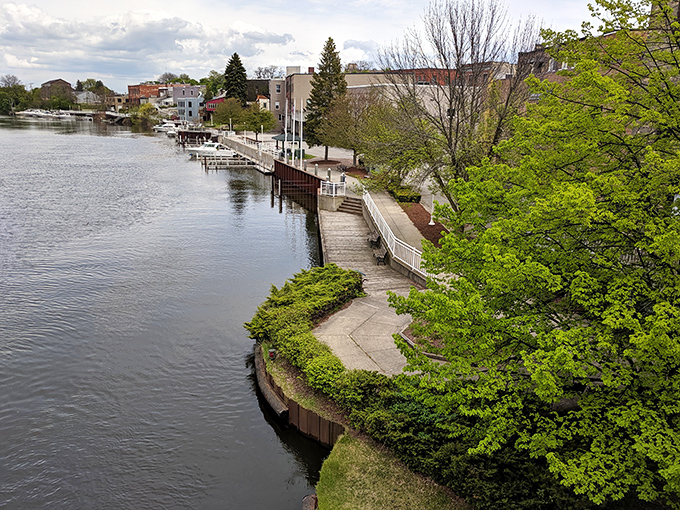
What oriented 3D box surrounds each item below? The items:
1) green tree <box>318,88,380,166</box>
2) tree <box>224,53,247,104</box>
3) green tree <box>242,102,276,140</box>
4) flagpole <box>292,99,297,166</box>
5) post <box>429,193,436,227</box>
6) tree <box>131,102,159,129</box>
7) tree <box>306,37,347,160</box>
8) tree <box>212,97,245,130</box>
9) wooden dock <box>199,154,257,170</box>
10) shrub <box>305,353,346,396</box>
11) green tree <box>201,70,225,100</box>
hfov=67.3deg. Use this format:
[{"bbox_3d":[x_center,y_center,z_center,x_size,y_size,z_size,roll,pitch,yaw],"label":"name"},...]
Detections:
[{"bbox_3d":[1.275,-15.433,62.018,7.816,9.146,7.816,2,17,0],"label":"green tree"},{"bbox_3d":[-24.089,-38.102,118.063,5.660,16.244,5.660,2,17,0],"label":"tree"},{"bbox_3d":[-15.011,-24.815,95.228,6.782,6.738,6.782,2,17,0],"label":"green tree"},{"bbox_3d":[-5.441,-14.338,60.091,0.240,7.798,0.240,2,17,0],"label":"flagpole"},{"bbox_3d":[6.391,-3.658,34.649,0.413,3.334,0.413,2,17,0],"label":"post"},{"bbox_3d":[-51.516,-36.595,134.575,7.431,6.617,7.431,2,17,0],"label":"tree"},{"bbox_3d":[-1.605,-19.747,65.577,5.442,15.149,5.442,2,17,0],"label":"tree"},{"bbox_3d":[-24.526,-31.098,112.844,7.359,7.099,7.359,2,17,0],"label":"tree"},{"bbox_3d":[-15.760,-12.718,70.950,6.856,1.421,7.707,-5,18,-22],"label":"wooden dock"},{"bbox_3d":[-0.450,3.682,15.866,1.370,1.015,1.421,2,17,0],"label":"shrub"},{"bbox_3d":[-39.567,-51.539,159.736,8.219,11.609,8.219,2,17,0],"label":"green tree"}]

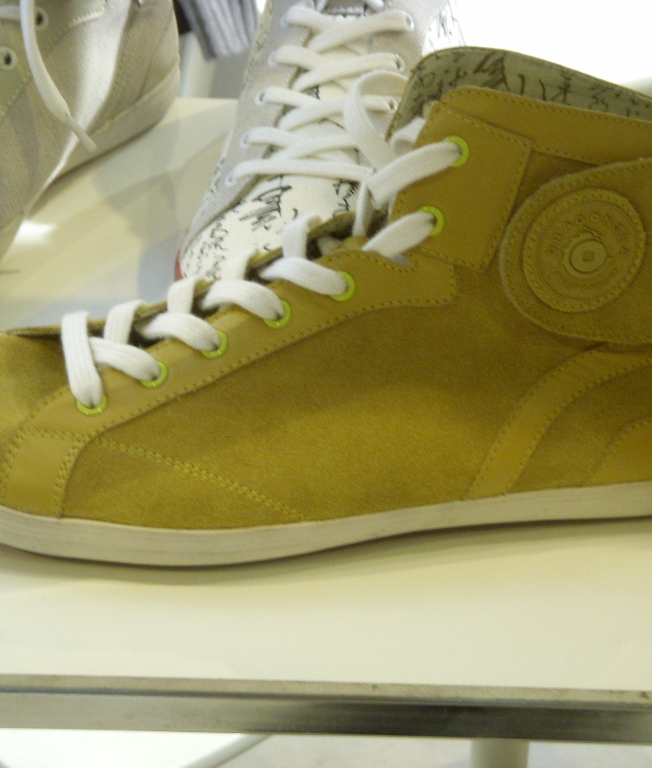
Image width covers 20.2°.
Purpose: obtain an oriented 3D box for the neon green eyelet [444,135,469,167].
[{"bbox_3d":[0.037,-0.066,0.520,0.009,0.009,0.003,10,6,20],"label":"neon green eyelet"}]

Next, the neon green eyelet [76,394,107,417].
[{"bbox_3d":[-0.069,0.005,0.540,0.009,0.003,0.009,-1,65,-4],"label":"neon green eyelet"}]

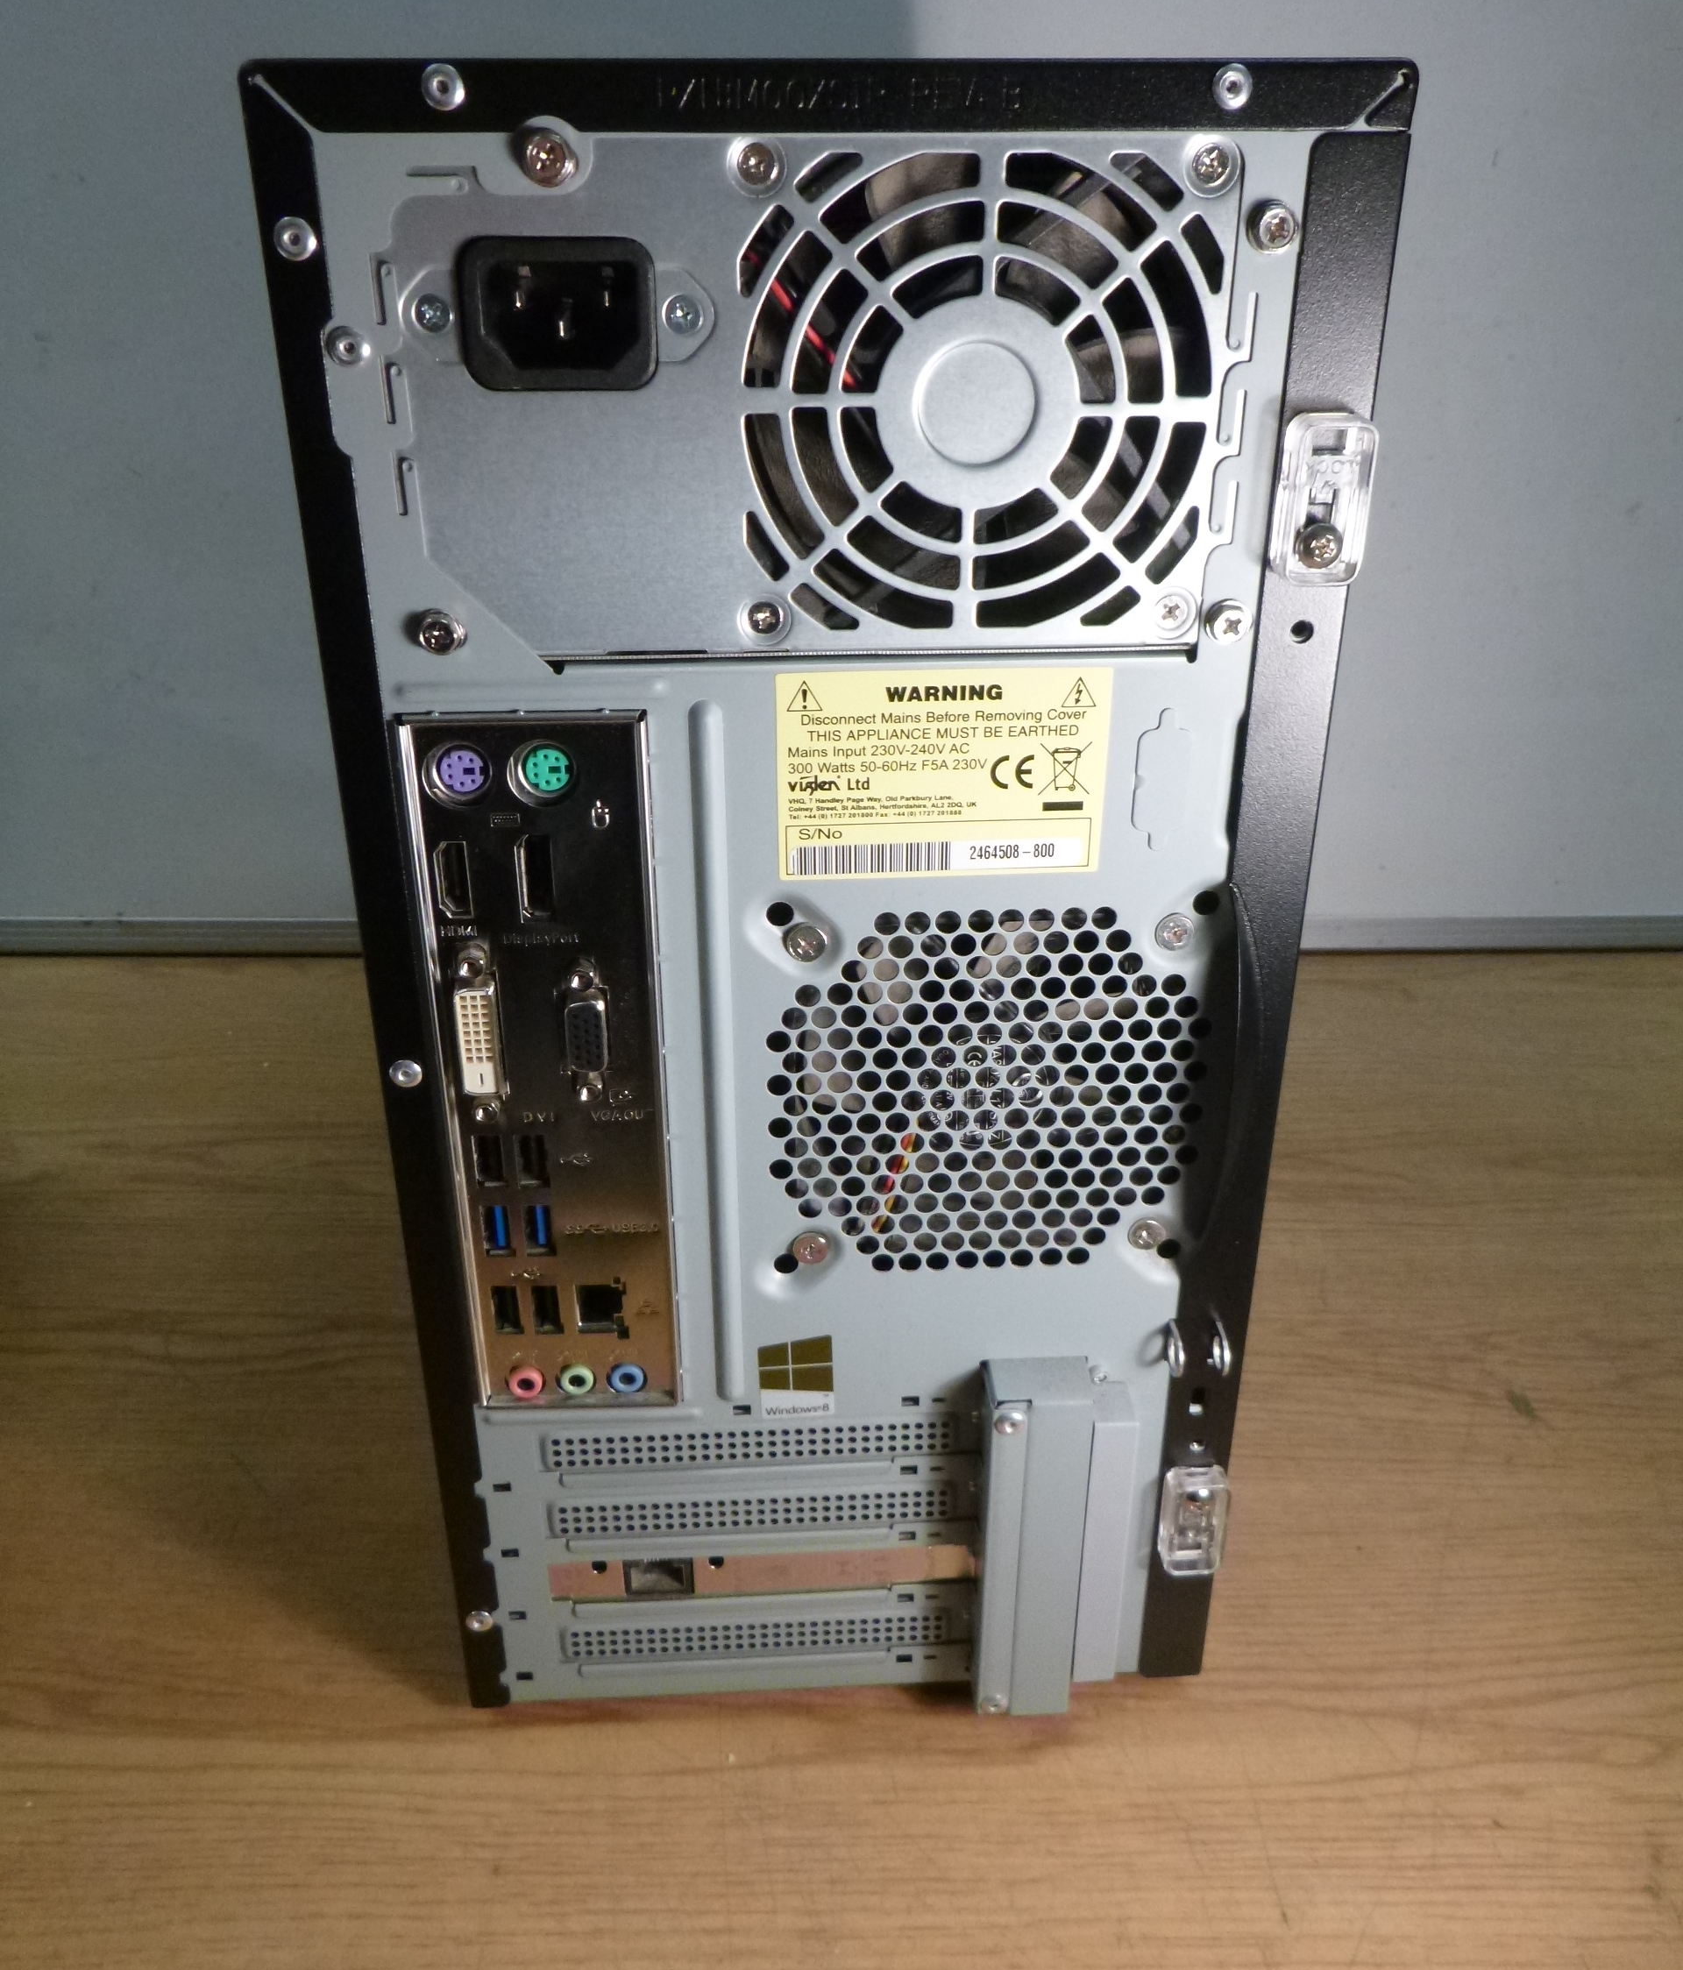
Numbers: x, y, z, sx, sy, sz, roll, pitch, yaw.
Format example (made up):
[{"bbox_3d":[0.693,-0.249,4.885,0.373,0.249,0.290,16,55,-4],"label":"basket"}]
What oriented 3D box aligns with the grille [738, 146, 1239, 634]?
[{"bbox_3d":[0.022,-0.102,0.279,0.080,0.079,0.021,-2,27,-3],"label":"grille"}]

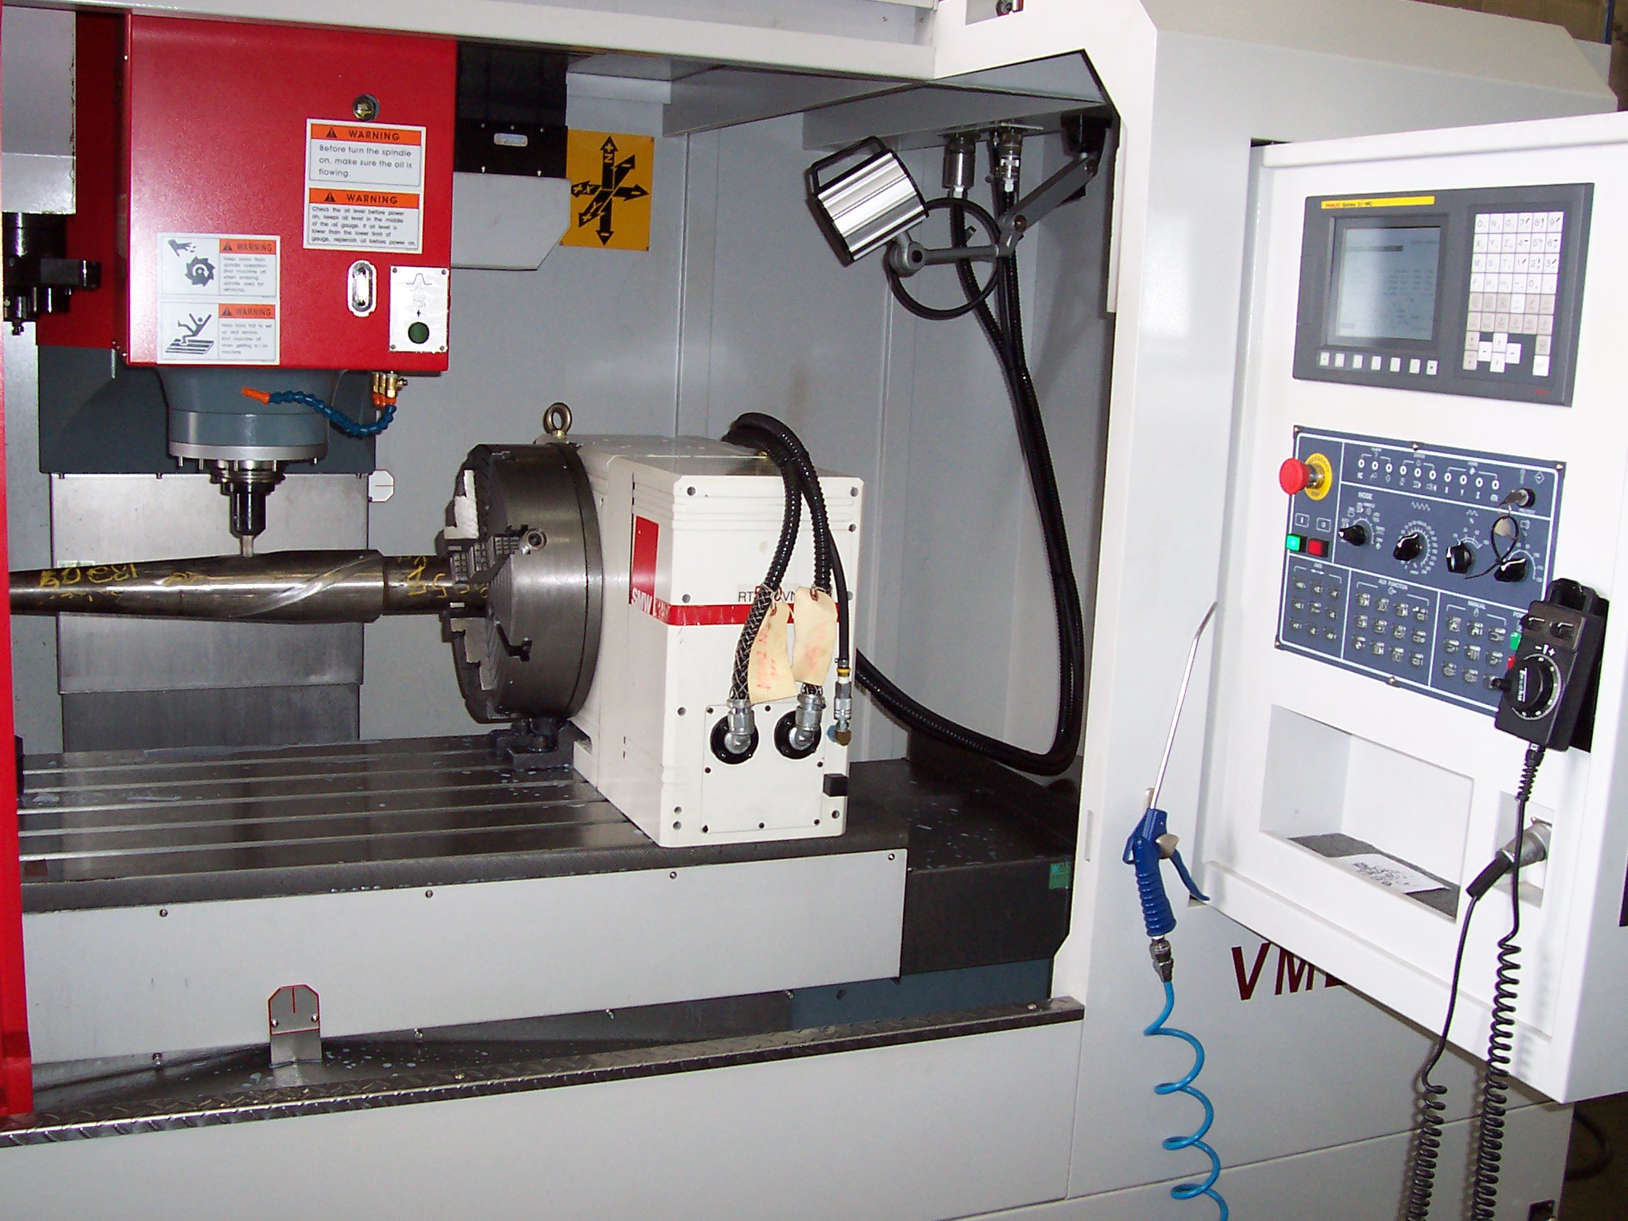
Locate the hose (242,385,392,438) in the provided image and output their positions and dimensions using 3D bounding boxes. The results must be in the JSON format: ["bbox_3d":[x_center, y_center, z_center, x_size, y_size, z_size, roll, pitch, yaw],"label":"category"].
[{"bbox_3d":[-0.619,-0.248,2.178,0.188,0.062,0.085,-1,9,-22],"label":"hose"}]

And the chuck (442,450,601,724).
[{"bbox_3d":[-0.438,-0.038,2.459,0.182,0.394,0.394,-1,9,-22],"label":"chuck"}]

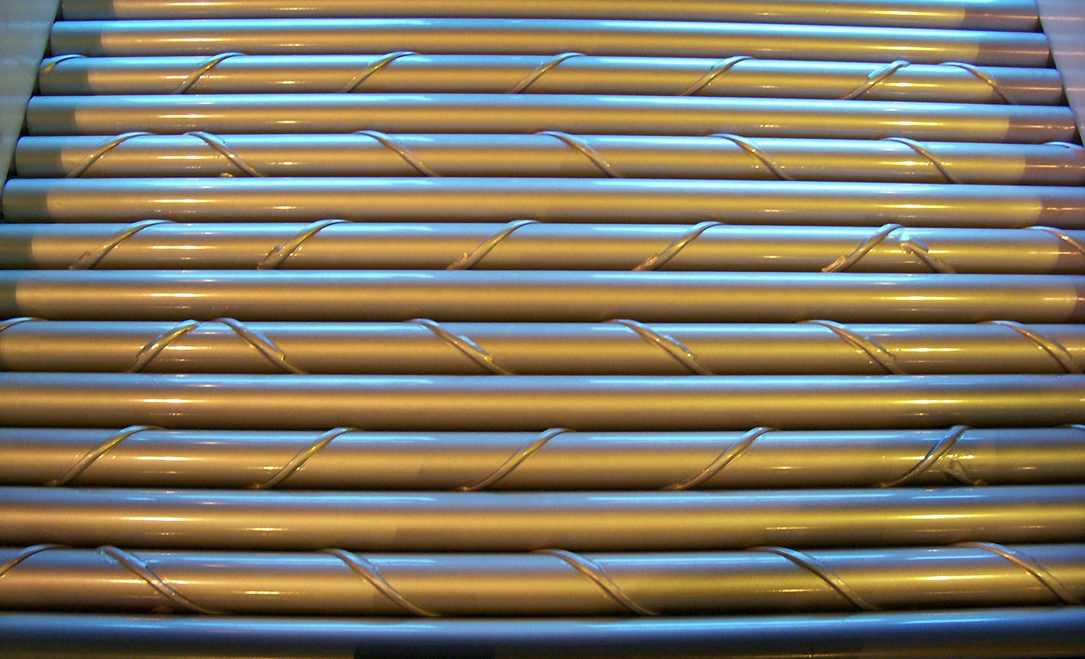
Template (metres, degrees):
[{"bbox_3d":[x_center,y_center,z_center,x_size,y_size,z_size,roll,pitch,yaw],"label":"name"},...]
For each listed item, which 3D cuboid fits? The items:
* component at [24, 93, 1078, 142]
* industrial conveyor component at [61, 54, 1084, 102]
[{"bbox_3d":[0.018,-0.228,1.149,1.135,0.051,0.051,0,61,-2],"label":"component"},{"bbox_3d":[0.018,-0.276,1.176,1.135,0.056,0.056,0,61,-2],"label":"industrial conveyor component"}]

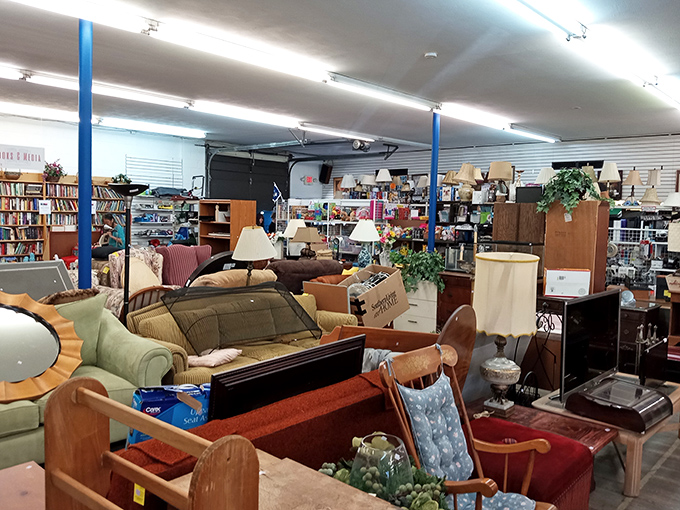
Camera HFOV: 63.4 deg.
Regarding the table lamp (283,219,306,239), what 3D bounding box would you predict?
[{"bbox_3d":[-0.671,-0.400,8.300,0.400,0.290,0.400,1,4,-5],"label":"table lamp"}]

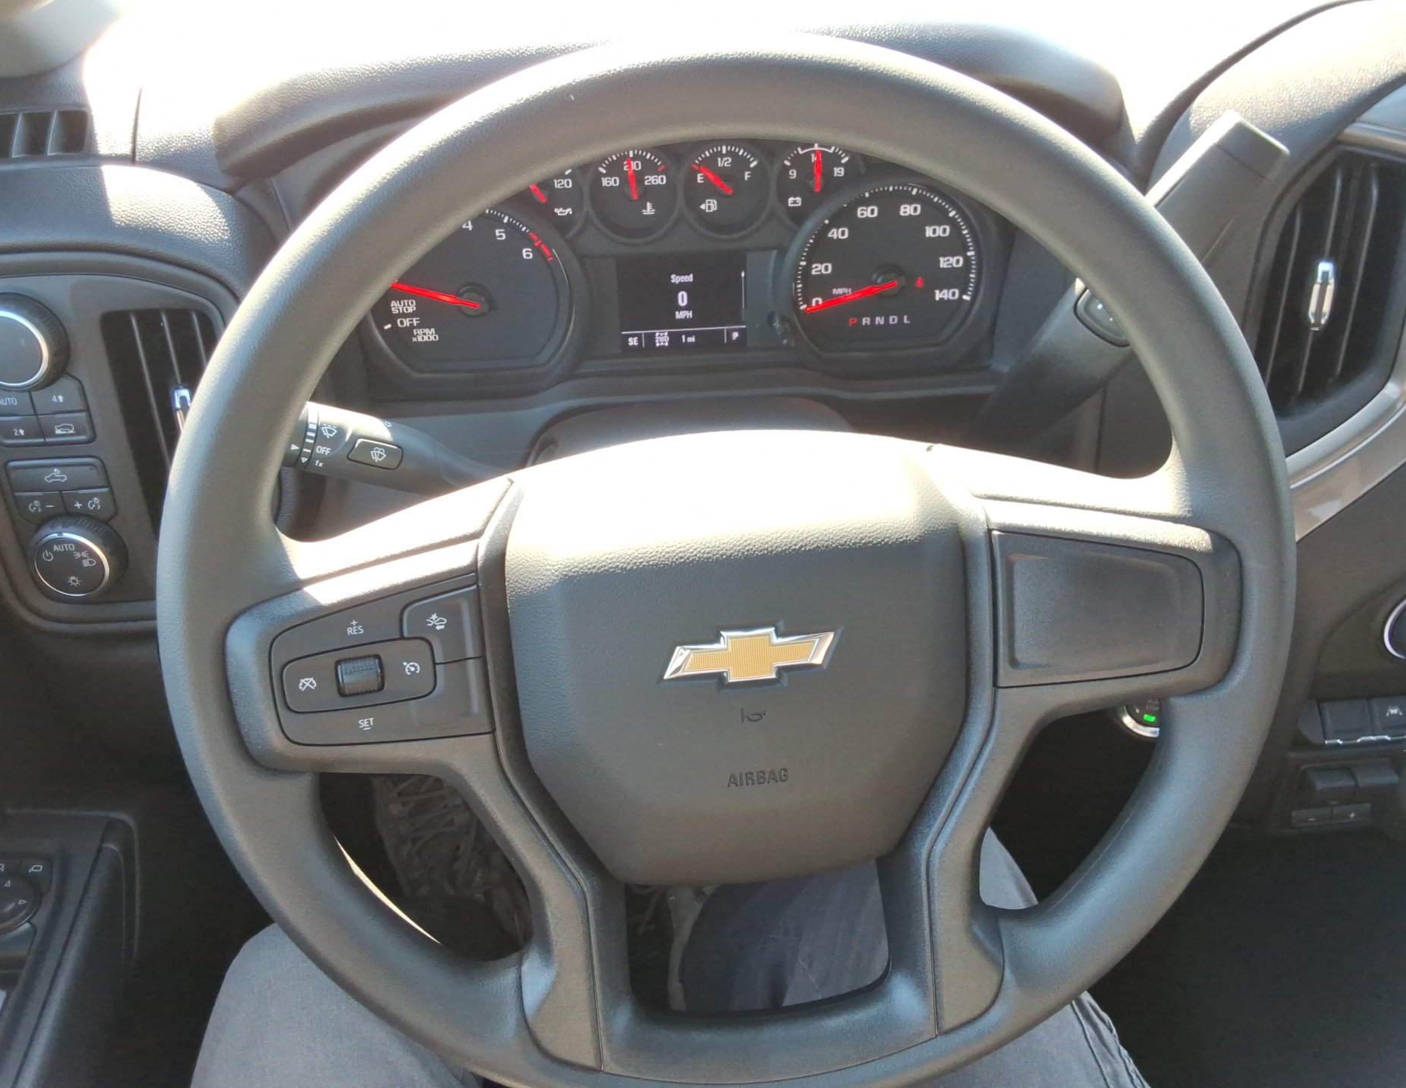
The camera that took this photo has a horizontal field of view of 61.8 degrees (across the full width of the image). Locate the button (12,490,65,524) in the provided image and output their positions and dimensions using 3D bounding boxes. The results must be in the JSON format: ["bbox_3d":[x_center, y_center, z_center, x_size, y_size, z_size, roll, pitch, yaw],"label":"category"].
[{"bbox_3d":[-0.353,-0.020,0.628,0.024,0.019,0.010,-4,28,-3],"label":"button"}]

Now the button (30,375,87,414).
[{"bbox_3d":[-0.328,-0.077,0.600,0.026,0.020,0.010,-4,28,-3],"label":"button"}]

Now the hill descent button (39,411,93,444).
[{"bbox_3d":[-0.328,-0.061,0.608,0.026,0.017,0.010,-4,28,-3],"label":"hill descent button"}]

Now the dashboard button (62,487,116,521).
[{"bbox_3d":[-0.328,-0.022,0.629,0.027,0.019,0.010,-4,28,-3],"label":"dashboard button"}]

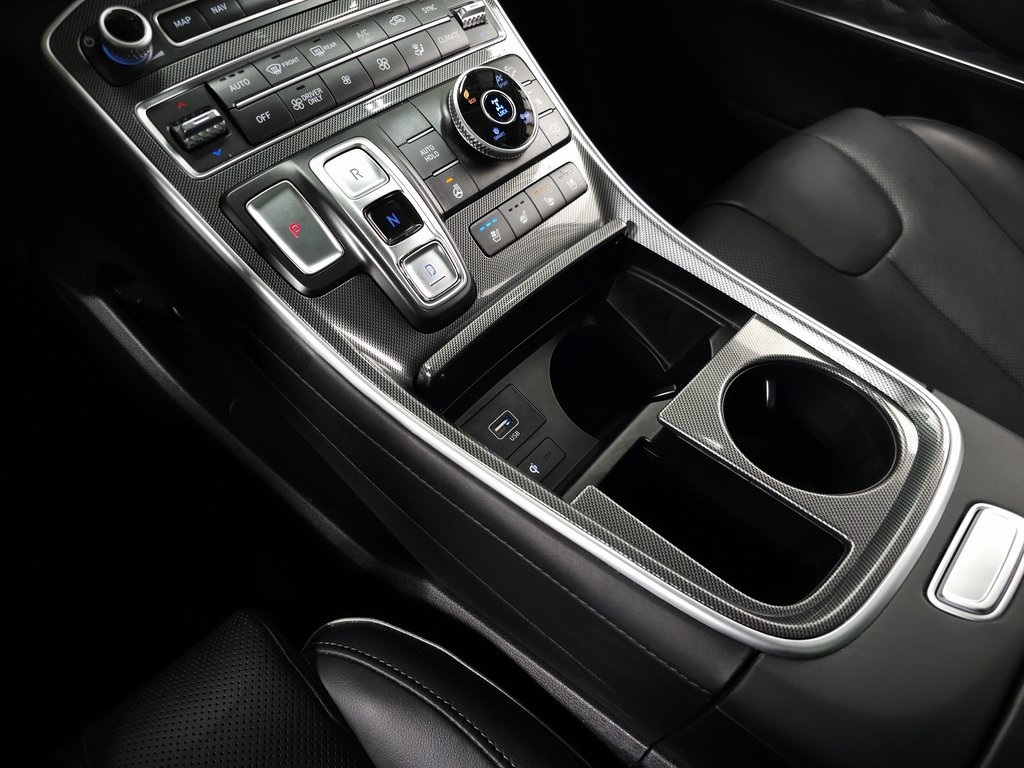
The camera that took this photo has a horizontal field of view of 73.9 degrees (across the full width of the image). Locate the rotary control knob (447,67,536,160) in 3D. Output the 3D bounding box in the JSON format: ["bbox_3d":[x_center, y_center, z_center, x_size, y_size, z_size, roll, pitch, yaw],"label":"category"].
[{"bbox_3d":[-0.011,-0.152,0.388,0.053,0.017,0.053,8,71,-26],"label":"rotary control knob"}]

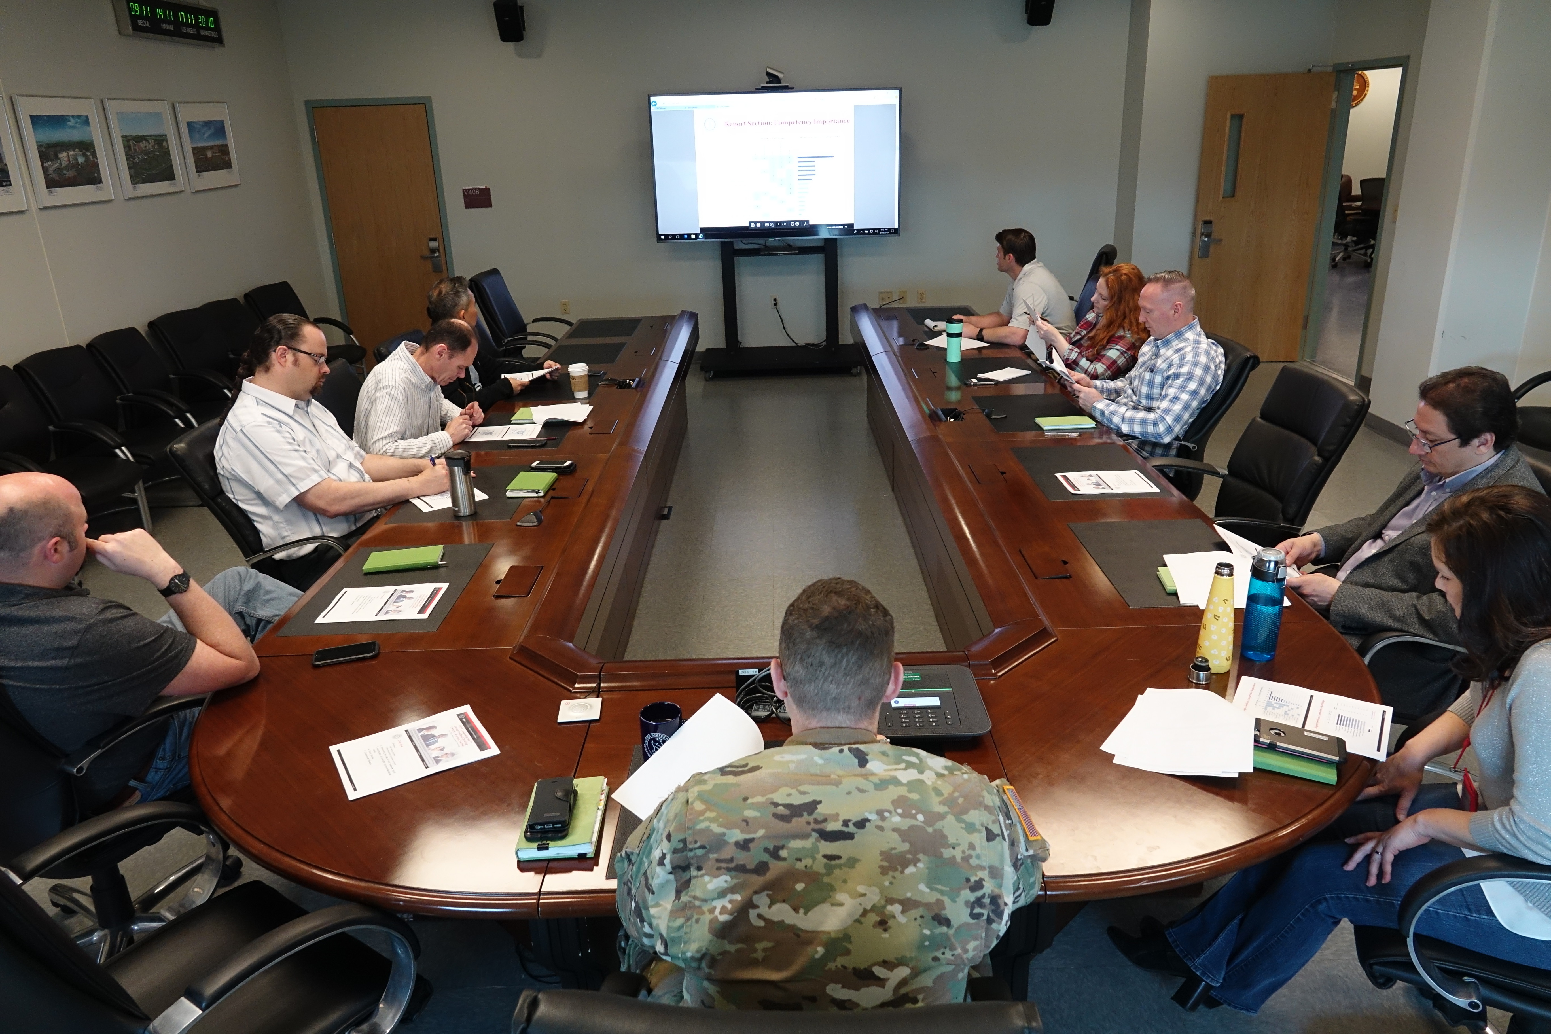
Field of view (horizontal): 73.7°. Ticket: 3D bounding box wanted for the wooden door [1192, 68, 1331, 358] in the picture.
[{"bbox_3d":[3.666,-2.228,7.923,0.920,2.130,0.050,-1,21,0],"label":"wooden door"}]

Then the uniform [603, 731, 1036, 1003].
[{"bbox_3d":[0.086,0.557,1.353,0.570,0.660,0.500,-1,21,0],"label":"uniform"}]

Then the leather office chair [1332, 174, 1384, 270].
[{"bbox_3d":[7.693,-3.885,13.654,0.630,1.060,0.650,-8,21,-16],"label":"leather office chair"}]

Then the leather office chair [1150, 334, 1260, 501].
[{"bbox_3d":[1.440,-0.169,4.169,0.680,1.030,0.640,-4,21,-5],"label":"leather office chair"}]

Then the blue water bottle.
[{"bbox_3d":[1.036,0.177,2.191,0.078,0.250,0.080,-6,21,-10],"label":"blue water bottle"}]

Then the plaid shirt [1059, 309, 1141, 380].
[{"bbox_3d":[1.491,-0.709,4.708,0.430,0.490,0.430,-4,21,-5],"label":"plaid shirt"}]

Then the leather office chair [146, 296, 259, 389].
[{"bbox_3d":[-3.332,-0.831,6.481,0.670,0.930,0.630,-2,20,0],"label":"leather office chair"}]

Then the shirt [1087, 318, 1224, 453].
[{"bbox_3d":[1.473,-0.464,4.027,0.540,0.630,0.500,-7,21,-14],"label":"shirt"}]

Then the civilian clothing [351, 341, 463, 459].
[{"bbox_3d":[-1.556,-0.499,4.399,0.480,0.550,0.470,-2,20,0],"label":"civilian clothing"}]

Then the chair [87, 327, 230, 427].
[{"bbox_3d":[-3.148,-0.505,5.530,0.600,0.930,0.580,-1,21,0],"label":"chair"}]

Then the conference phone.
[{"bbox_3d":[0.277,0.387,2.060,0.275,0.055,0.272,-1,21,0],"label":"conference phone"}]

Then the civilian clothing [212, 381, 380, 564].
[{"bbox_3d":[-1.488,-0.139,3.256,0.480,0.600,0.490,-1,20,3],"label":"civilian clothing"}]

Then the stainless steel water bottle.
[{"bbox_3d":[-0.984,-0.113,3.233,0.073,0.197,0.073,8,23,25],"label":"stainless steel water bottle"}]

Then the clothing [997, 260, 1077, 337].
[{"bbox_3d":[1.407,-1.119,5.575,0.440,0.520,0.490,-1,21,0],"label":"clothing"}]

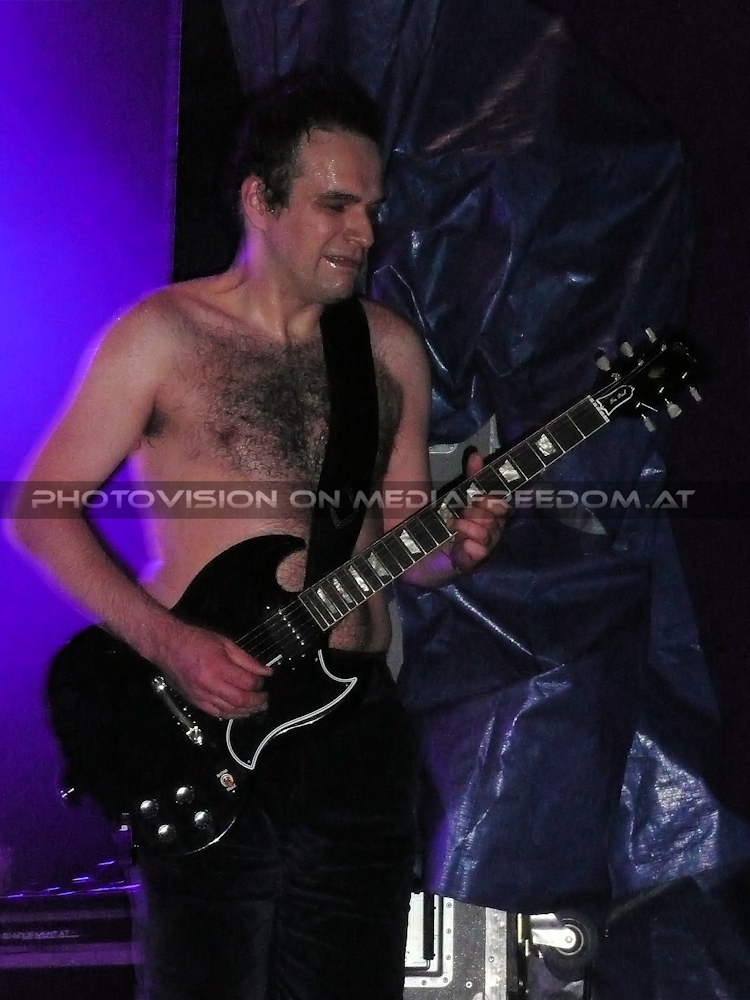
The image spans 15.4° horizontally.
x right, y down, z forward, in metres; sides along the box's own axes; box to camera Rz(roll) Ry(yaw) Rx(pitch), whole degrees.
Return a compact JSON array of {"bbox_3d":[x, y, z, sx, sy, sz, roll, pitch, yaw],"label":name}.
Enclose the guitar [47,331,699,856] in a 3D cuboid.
[{"bbox_3d":[0.020,0.088,3.662,1.005,0.335,0.070,-35,-19,0],"label":"guitar"}]

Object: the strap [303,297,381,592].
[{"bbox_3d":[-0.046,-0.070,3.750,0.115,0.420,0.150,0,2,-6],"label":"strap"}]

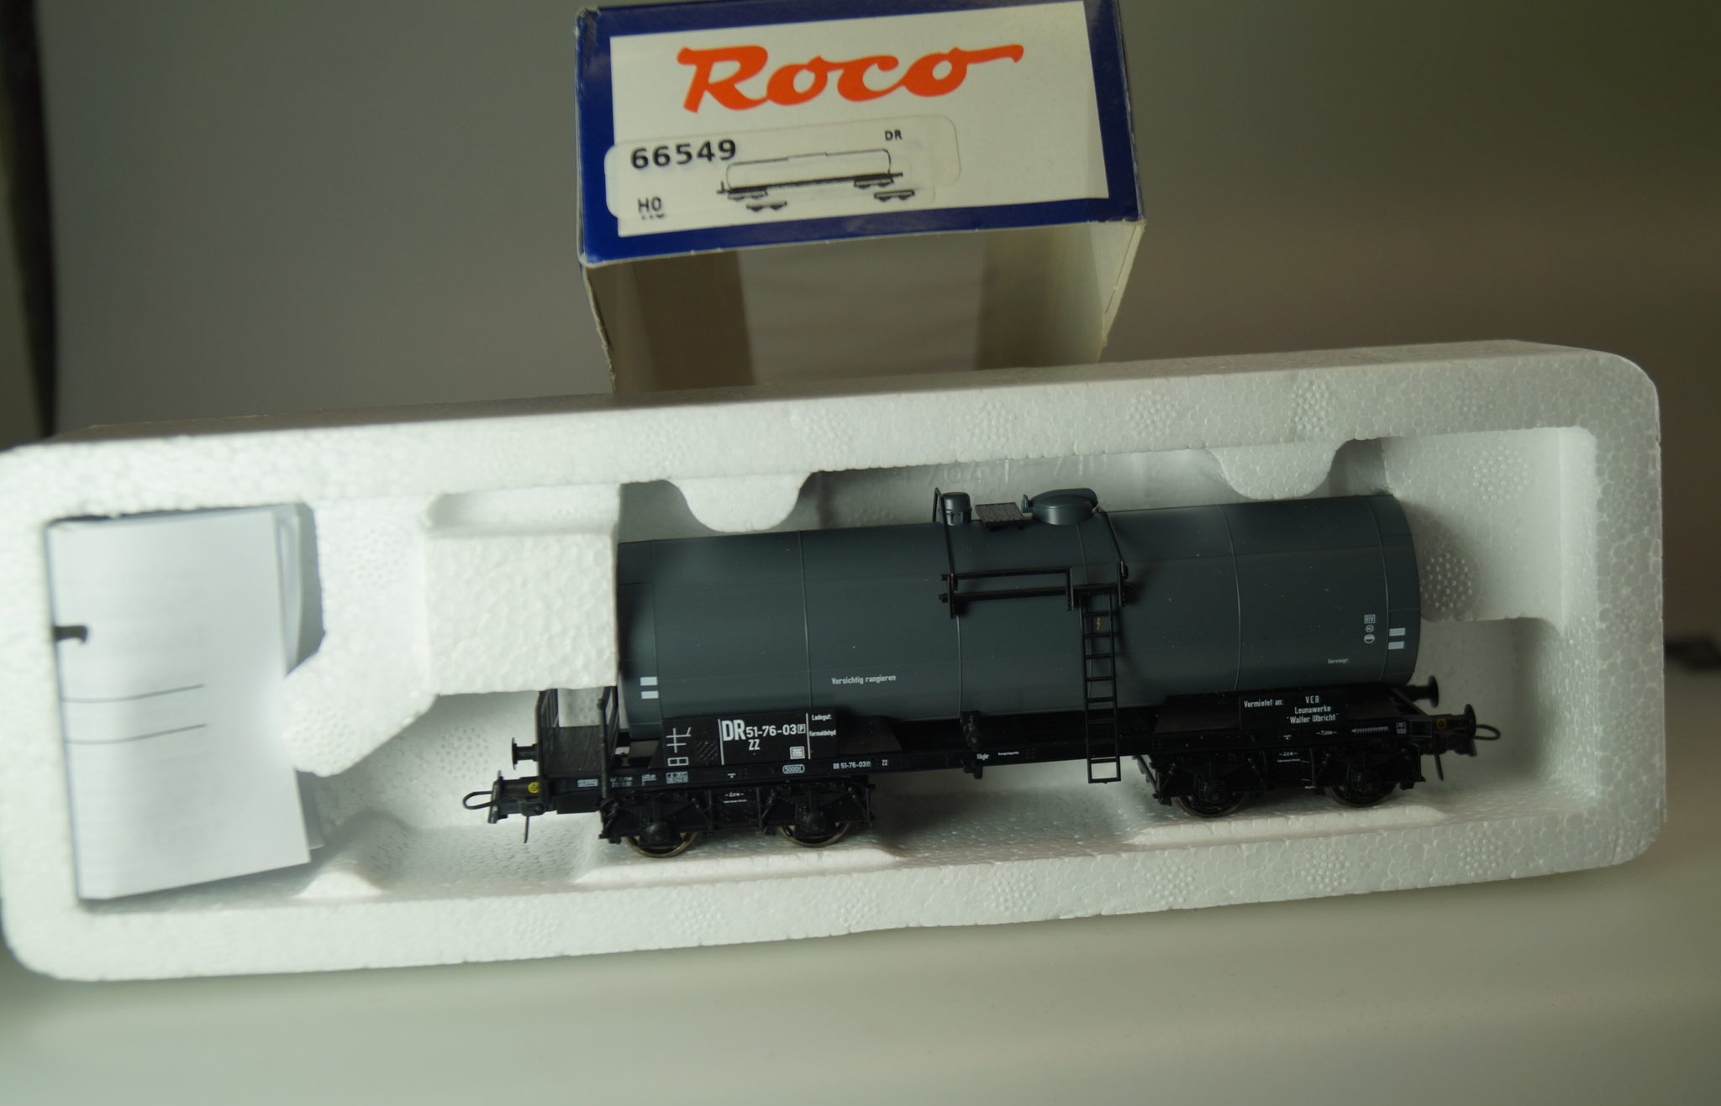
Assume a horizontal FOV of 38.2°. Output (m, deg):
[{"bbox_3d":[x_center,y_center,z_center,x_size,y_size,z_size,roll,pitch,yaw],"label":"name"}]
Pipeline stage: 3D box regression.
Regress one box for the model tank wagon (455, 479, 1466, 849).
[{"bbox_3d":[0.018,0.015,0.371,0.157,0.051,0.035,-4,9,-1],"label":"model tank wagon"}]

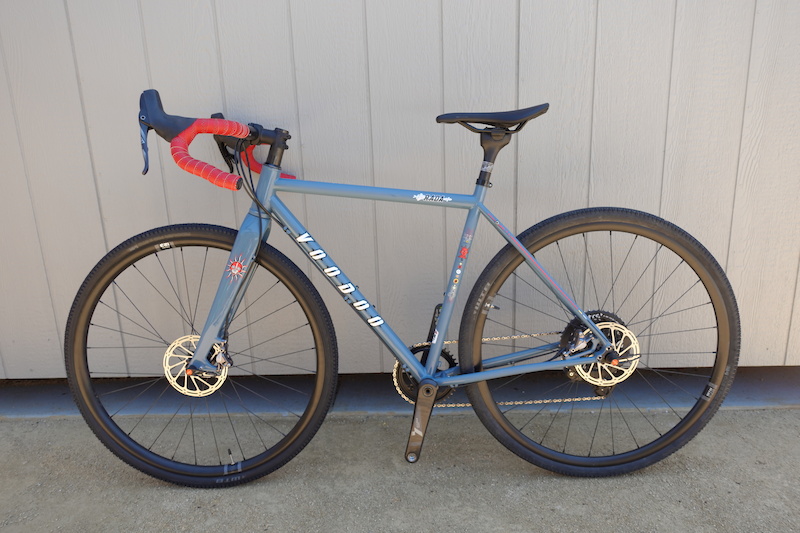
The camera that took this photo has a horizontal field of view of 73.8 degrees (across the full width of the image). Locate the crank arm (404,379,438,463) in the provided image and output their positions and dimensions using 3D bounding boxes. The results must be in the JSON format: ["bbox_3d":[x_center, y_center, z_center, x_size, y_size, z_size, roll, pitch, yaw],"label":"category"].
[{"bbox_3d":[0.050,0.380,1.312,0.042,0.214,0.033,13,9,-1],"label":"crank arm"}]

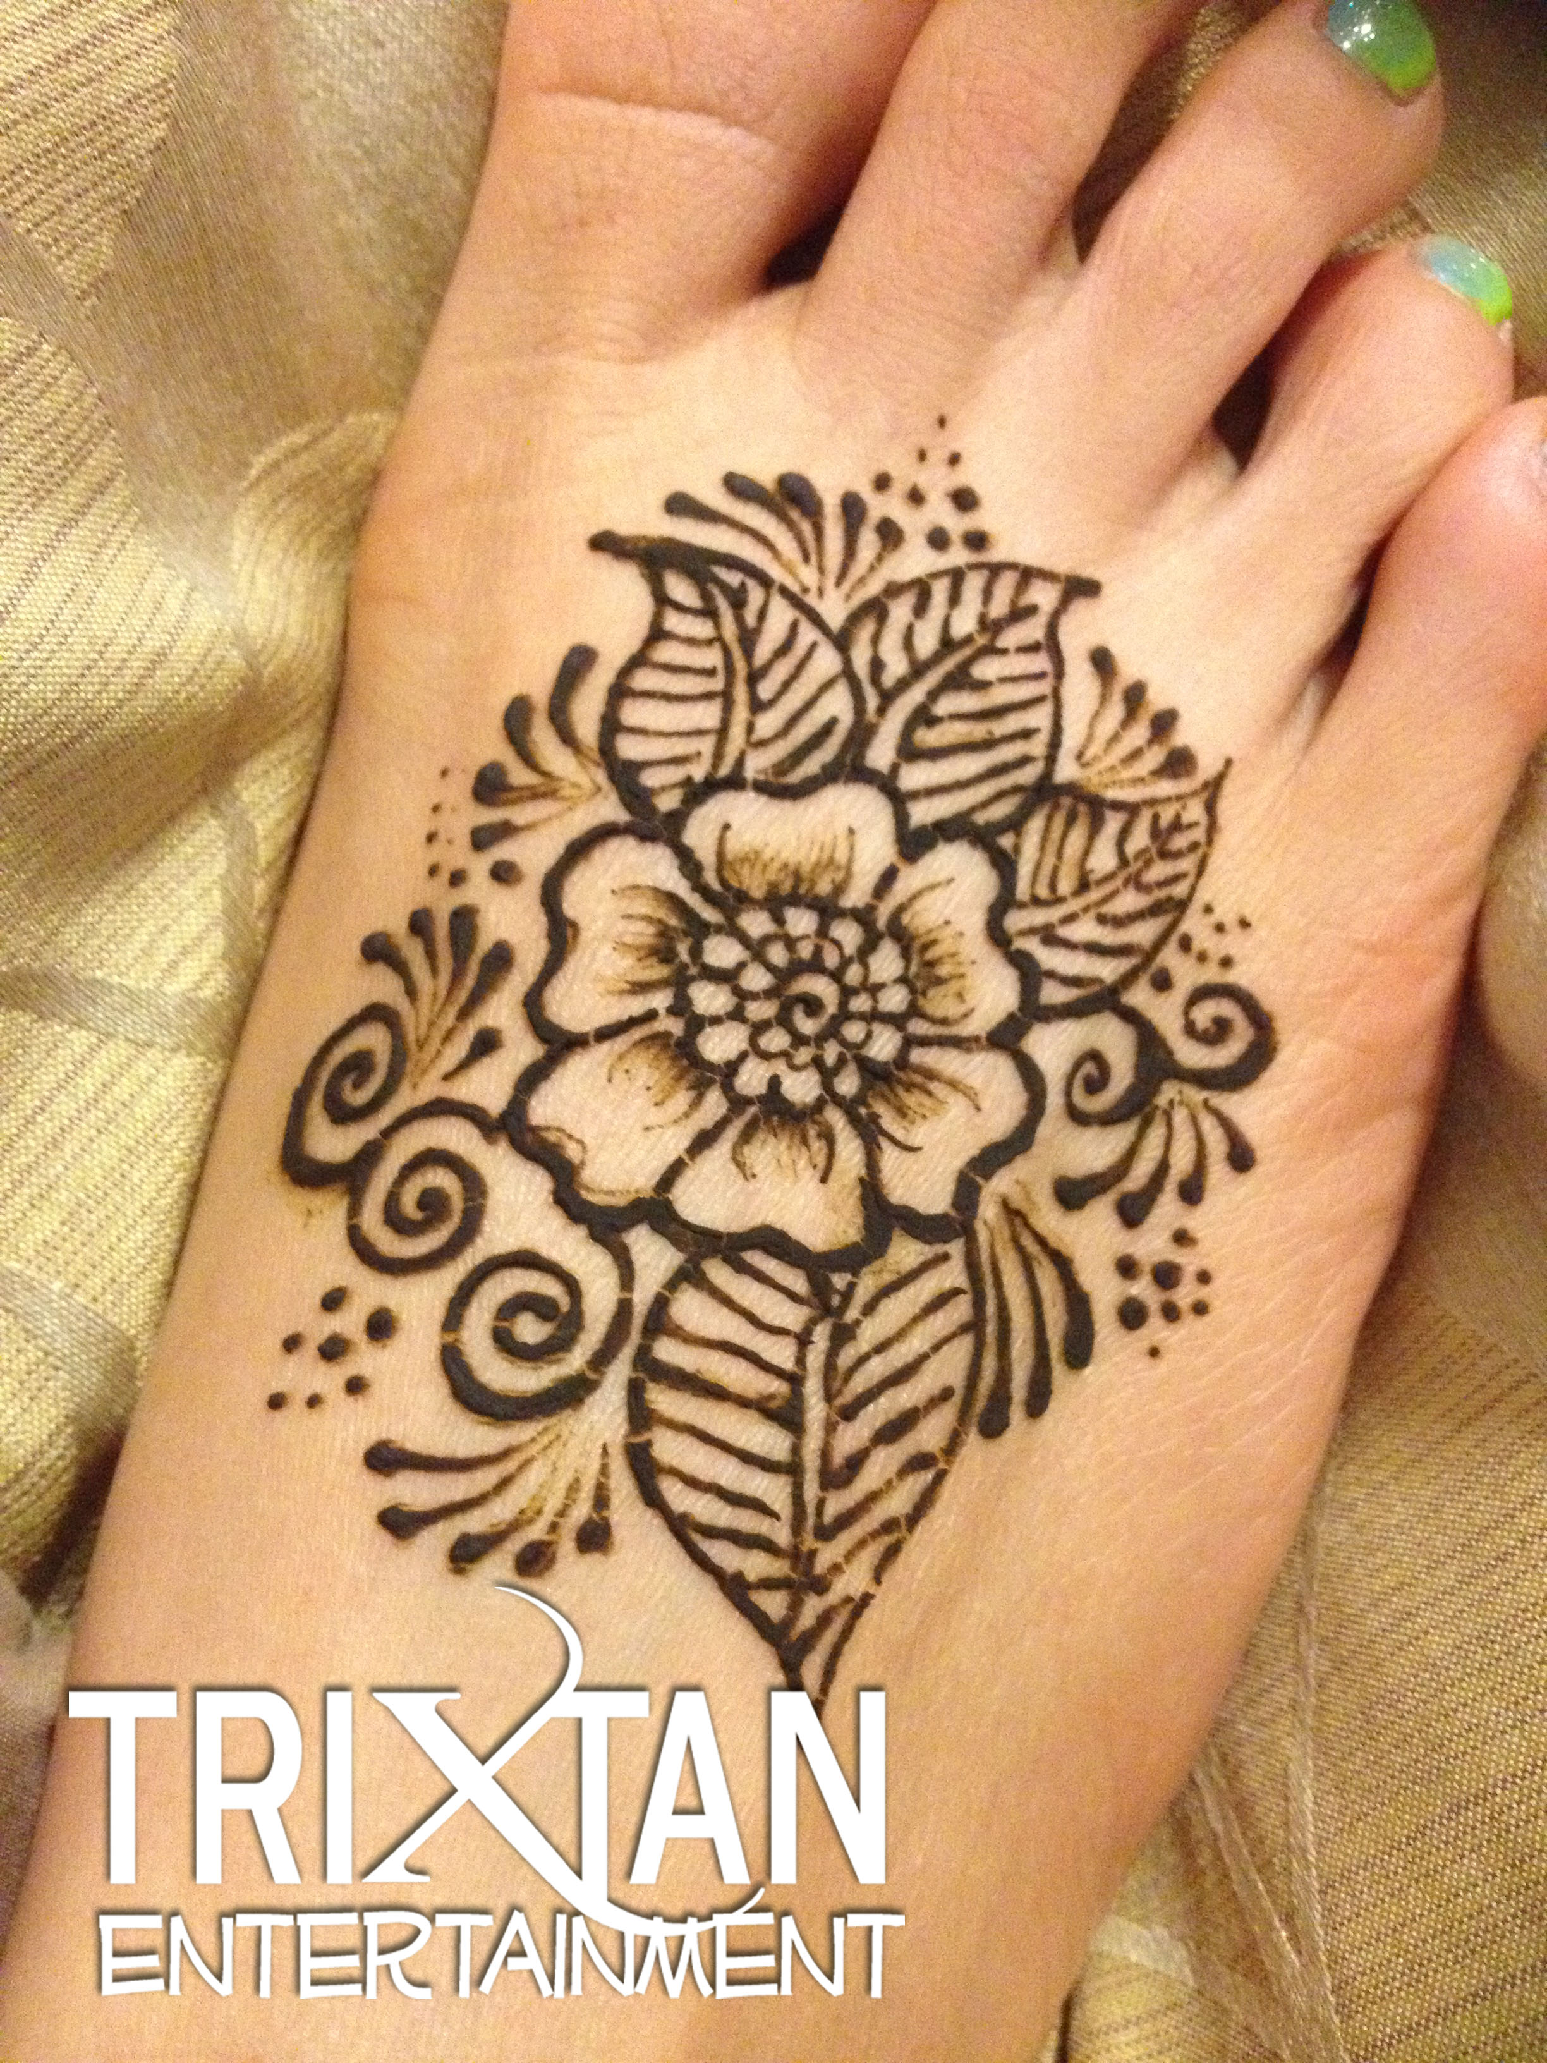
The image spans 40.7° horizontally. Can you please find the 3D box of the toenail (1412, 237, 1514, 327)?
[{"bbox_3d":[0.054,-0.059,0.163,0.009,0.003,0.007,36,42,-6],"label":"toenail"}]

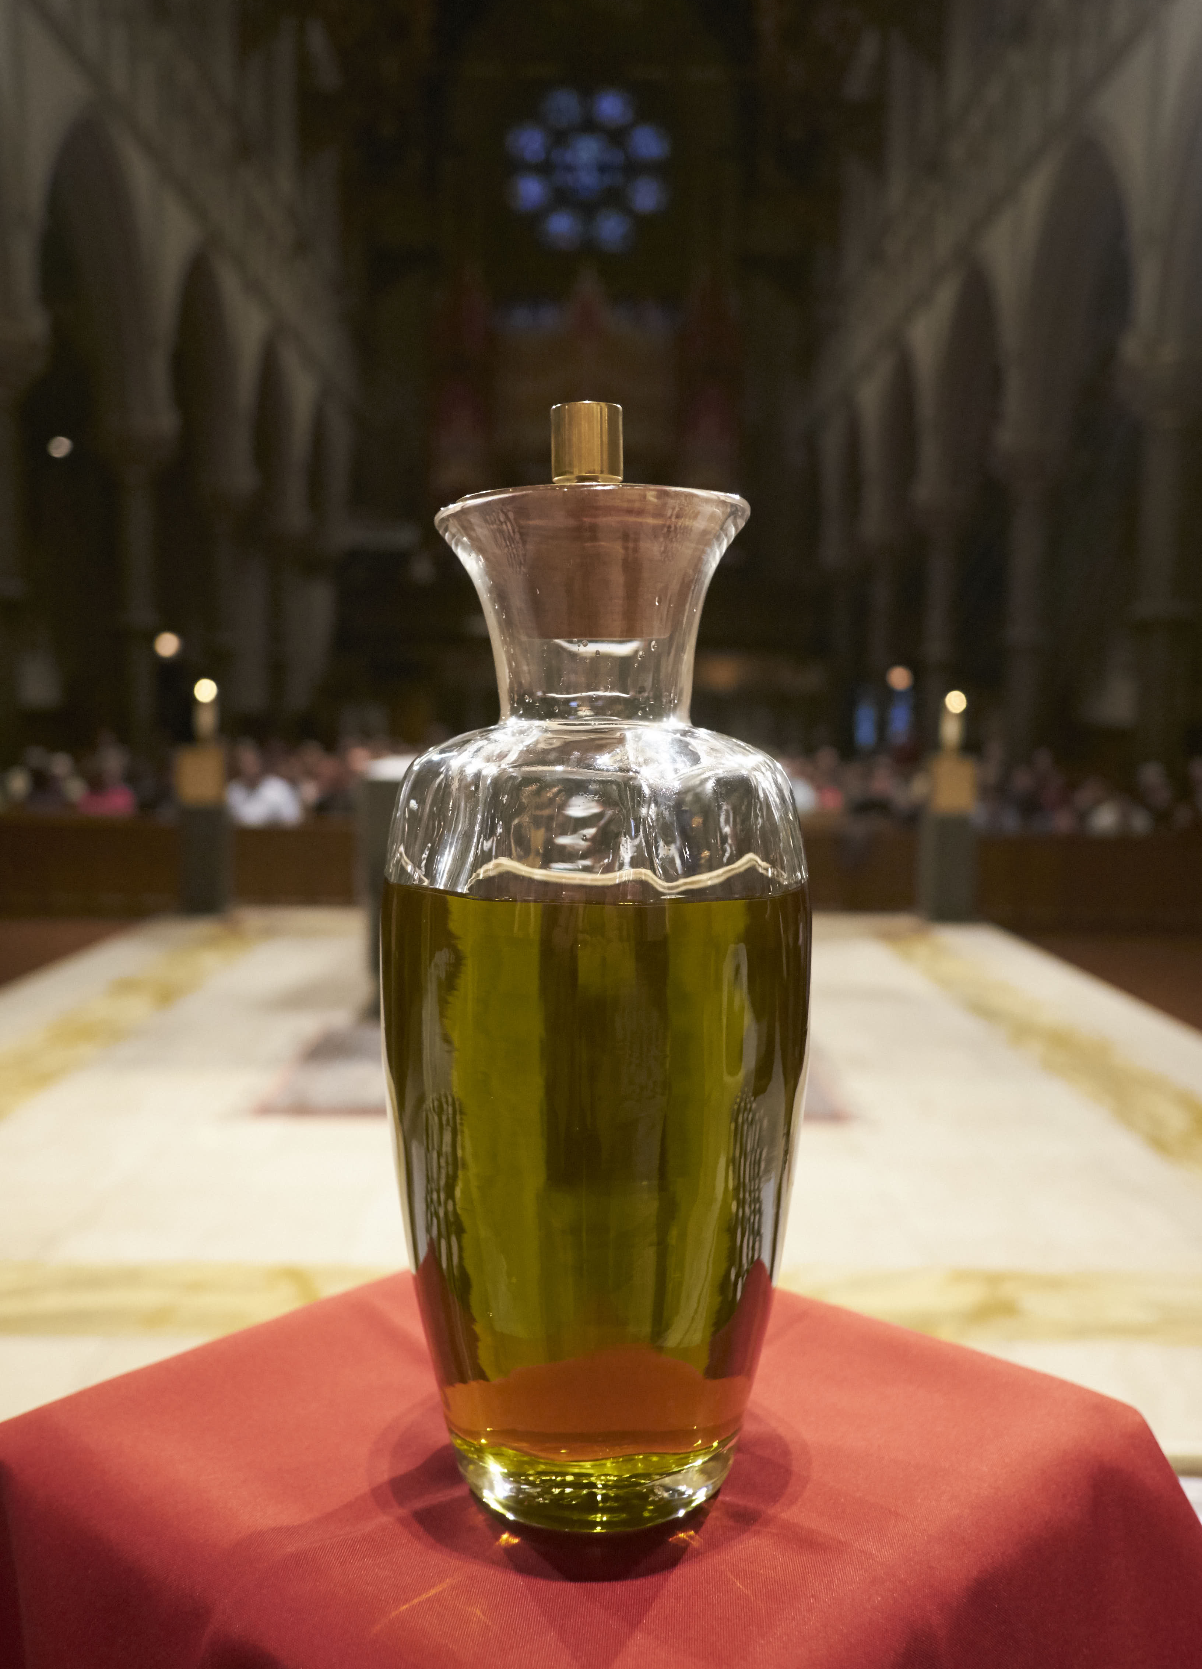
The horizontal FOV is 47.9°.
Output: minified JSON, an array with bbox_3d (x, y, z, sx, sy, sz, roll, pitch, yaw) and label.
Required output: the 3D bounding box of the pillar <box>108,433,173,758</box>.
[{"bbox_3d":[-6.950,-3.070,20.390,0.920,6.200,0.920,1,4,-1],"label":"pillar"}]

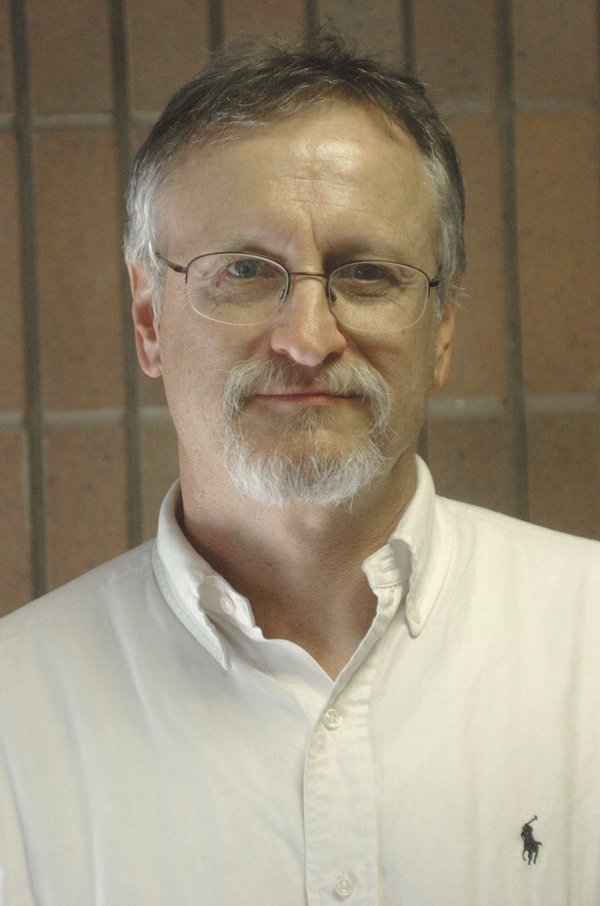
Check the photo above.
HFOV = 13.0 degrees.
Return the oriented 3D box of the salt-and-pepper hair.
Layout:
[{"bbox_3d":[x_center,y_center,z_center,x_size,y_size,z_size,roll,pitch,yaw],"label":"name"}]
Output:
[{"bbox_3d":[-0.003,-0.140,1.459,0.184,0.170,0.188,1,5,-5],"label":"salt-and-pepper hair"}]

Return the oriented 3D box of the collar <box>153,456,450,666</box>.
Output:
[{"bbox_3d":[0.002,0.056,1.475,0.162,0.118,0.160,-4,3,-8],"label":"collar"}]

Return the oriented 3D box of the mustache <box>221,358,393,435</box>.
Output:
[{"bbox_3d":[0.003,-0.029,1.352,0.088,0.039,0.035,1,5,-5],"label":"mustache"}]

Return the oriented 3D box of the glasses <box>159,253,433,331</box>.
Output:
[{"bbox_3d":[-0.002,-0.086,1.409,0.141,0.046,0.138,1,6,-5],"label":"glasses"}]

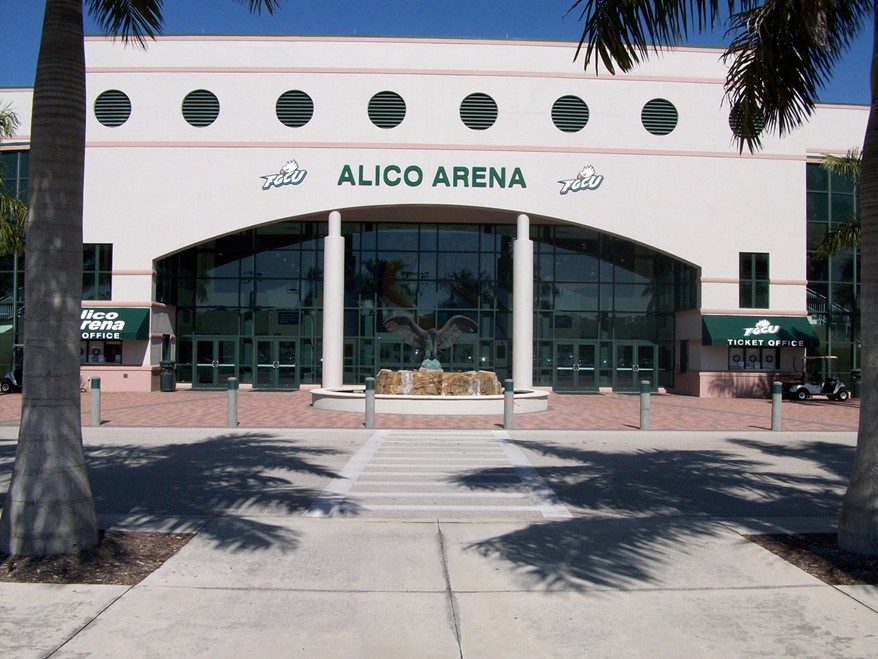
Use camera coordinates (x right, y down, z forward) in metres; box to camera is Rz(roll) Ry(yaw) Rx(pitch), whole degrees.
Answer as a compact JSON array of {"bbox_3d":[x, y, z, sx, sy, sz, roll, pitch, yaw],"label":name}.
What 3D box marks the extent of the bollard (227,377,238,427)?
[{"bbox_3d":[-4.542,1.599,18.955,0.205,1.080,0.205,1,-1,0],"label":"bollard"}]

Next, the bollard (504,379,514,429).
[{"bbox_3d":[1.535,1.625,18.916,0.210,1.080,0.210,1,-2,-2],"label":"bollard"}]

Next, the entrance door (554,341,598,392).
[{"bbox_3d":[6.000,1.606,37.585,1.930,2.250,0.150,1,-1,0],"label":"entrance door"}]

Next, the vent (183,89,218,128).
[{"bbox_3d":[-9.471,-8.789,34.227,1.500,1.500,0.200,1,-1,-2],"label":"vent"}]

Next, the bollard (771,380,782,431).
[{"bbox_3d":[7.519,1.735,19.229,0.205,1.080,0.205,1,-1,0],"label":"bollard"}]

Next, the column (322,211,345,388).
[{"bbox_3d":[-4.223,-1.115,34.592,0.800,7.300,0.800,1,-2,-2],"label":"column"}]

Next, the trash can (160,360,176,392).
[{"bbox_3d":[-10.857,1.891,34.595,0.600,1.200,0.600,1,-2,-2],"label":"trash can"}]

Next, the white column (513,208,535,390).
[{"bbox_3d":[3.264,-1.007,33.400,0.782,7.050,0.782,1,-1,-2],"label":"white column"}]

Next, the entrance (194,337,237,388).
[{"bbox_3d":[-9.643,1.436,37.300,1.980,2.260,0.250,1,-1,-2],"label":"entrance"}]

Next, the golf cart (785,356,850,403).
[{"bbox_3d":[14.801,1.903,33.975,2.330,1.750,1.200,1,-2,-2],"label":"golf cart"}]

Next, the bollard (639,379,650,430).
[{"bbox_3d":[4.572,1.702,19.173,0.205,1.080,0.205,1,-1,0],"label":"bollard"}]

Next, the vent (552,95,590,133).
[{"bbox_3d":[5.302,-8.683,34.725,1.510,1.510,0.150,1,-2,-2],"label":"vent"}]

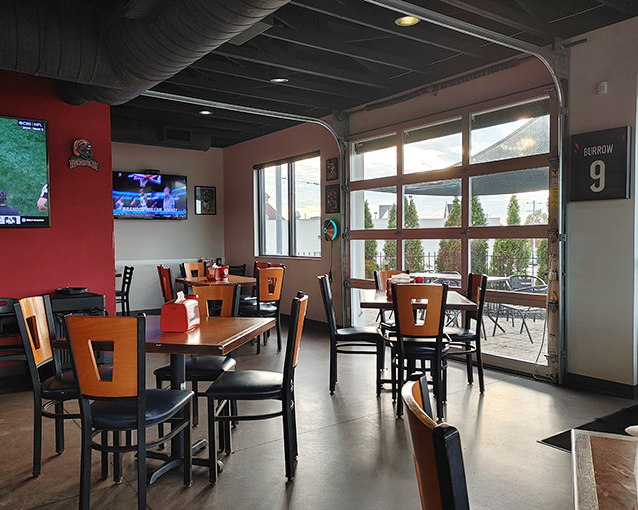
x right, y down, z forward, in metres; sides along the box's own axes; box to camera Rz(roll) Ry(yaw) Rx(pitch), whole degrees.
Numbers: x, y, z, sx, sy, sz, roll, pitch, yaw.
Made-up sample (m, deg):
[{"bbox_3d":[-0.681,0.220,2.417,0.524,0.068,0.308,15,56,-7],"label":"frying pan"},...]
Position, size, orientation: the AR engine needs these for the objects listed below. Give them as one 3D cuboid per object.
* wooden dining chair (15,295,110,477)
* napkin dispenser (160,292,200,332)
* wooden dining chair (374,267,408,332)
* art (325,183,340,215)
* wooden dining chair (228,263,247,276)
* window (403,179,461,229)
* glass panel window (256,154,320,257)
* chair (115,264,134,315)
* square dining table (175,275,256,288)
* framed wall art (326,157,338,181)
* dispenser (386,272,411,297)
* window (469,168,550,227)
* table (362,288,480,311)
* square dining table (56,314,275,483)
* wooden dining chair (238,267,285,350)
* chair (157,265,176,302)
[{"bbox_3d":[-1.334,0.686,2.792,0.479,0.917,0.409,-1,2,-4],"label":"wooden dining chair"},{"bbox_3d":[-0.729,0.312,2.696,0.145,0.155,0.200,-1,2,4],"label":"napkin dispenser"},{"bbox_3d":[0.735,0.605,4.412,0.430,0.906,0.499,-1,2,-20],"label":"wooden dining chair"},{"bbox_3d":[0.183,-0.699,6.447,0.030,0.351,0.282,-2,2,-38],"label":"art"},{"bbox_3d":[-1.342,0.548,7.375,0.430,0.830,0.500,-2,3,-36],"label":"wooden dining chair"},{"bbox_3d":[1.110,-0.499,5.072,0.040,0.477,0.756,-2,3,-36],"label":"window"},{"bbox_3d":[-0.461,-0.668,7.450,0.100,1.402,1.710,-2,2,-37],"label":"glass panel window"},{"bbox_3d":[-2.827,0.584,6.967,0.500,0.830,0.430,-2,3,-36],"label":"chair"},{"bbox_3d":[-1.103,0.650,5.877,0.830,0.730,0.830,-2,3,-36],"label":"square dining table"},{"bbox_3d":[0.162,-1.088,6.518,0.025,0.274,0.240,-2,2,-37],"label":"framed wall art"},{"bbox_3d":[0.619,0.249,3.952,0.183,0.195,0.140,0,2,5],"label":"dispenser"},{"bbox_3d":[1.685,-0.491,4.579,0.040,0.479,0.791,-2,2,-37],"label":"window"},{"bbox_3d":[0.735,0.694,4.005,0.810,0.730,0.830,0,2,9],"label":"table"},{"bbox_3d":[-0.751,0.760,2.737,0.845,0.742,0.845,0,2,12],"label":"square dining table"},{"bbox_3d":[-0.632,0.584,5.559,0.430,0.906,0.499,-2,2,-38],"label":"wooden dining chair"},{"bbox_3d":[-1.436,0.578,5.673,0.500,0.900,0.430,-2,2,-30],"label":"chair"}]

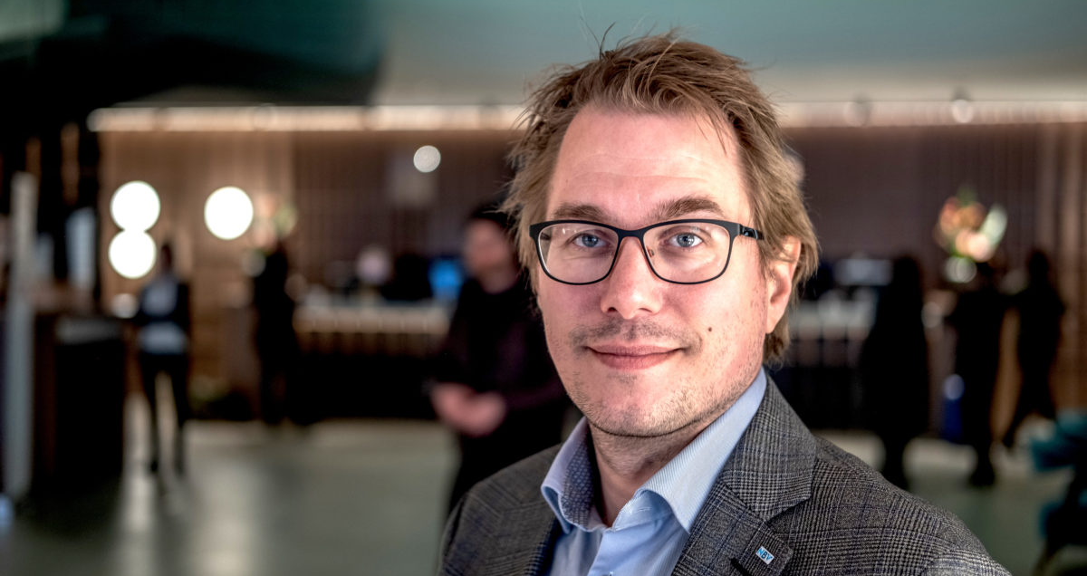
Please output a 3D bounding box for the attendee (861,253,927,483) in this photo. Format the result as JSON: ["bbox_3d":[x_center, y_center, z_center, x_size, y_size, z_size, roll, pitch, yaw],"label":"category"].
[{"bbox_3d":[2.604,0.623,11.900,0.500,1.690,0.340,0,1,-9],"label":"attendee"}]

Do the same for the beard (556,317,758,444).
[{"bbox_3d":[0.064,0.059,1.022,0.132,0.085,0.100,0,1,13],"label":"beard"}]

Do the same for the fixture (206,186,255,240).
[{"bbox_3d":[-3.040,-0.724,15.500,0.420,0.420,0.420,0,1,0],"label":"fixture"}]

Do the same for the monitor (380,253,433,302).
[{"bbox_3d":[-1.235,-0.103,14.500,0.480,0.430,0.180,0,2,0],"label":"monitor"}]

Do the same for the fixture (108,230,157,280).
[{"bbox_3d":[-3.990,-0.320,15.500,0.420,0.420,0.420,0,1,0],"label":"fixture"}]

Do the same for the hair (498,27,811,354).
[{"bbox_3d":[0.084,-0.060,1.110,0.205,0.225,0.215,0,1,13],"label":"hair"}]

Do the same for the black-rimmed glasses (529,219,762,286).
[{"bbox_3d":[0.071,-0.021,1.055,0.140,0.045,0.140,0,1,13],"label":"black-rimmed glasses"}]

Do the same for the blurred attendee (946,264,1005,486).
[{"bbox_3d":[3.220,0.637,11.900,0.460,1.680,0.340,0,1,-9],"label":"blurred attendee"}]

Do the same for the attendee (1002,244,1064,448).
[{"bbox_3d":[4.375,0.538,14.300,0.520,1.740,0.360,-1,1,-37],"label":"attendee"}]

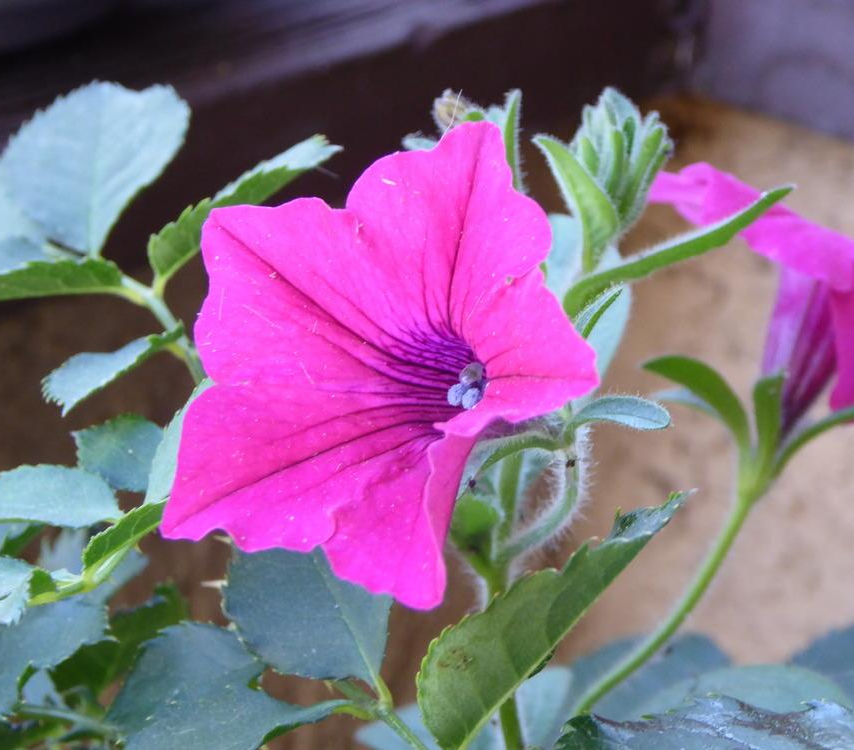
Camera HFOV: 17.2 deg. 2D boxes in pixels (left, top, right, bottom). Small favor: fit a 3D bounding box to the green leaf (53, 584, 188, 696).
[{"bbox_3d":[-0.052,0.045,0.482,0.025,0.014,0.005,-35,48,-6],"label":"green leaf"}]

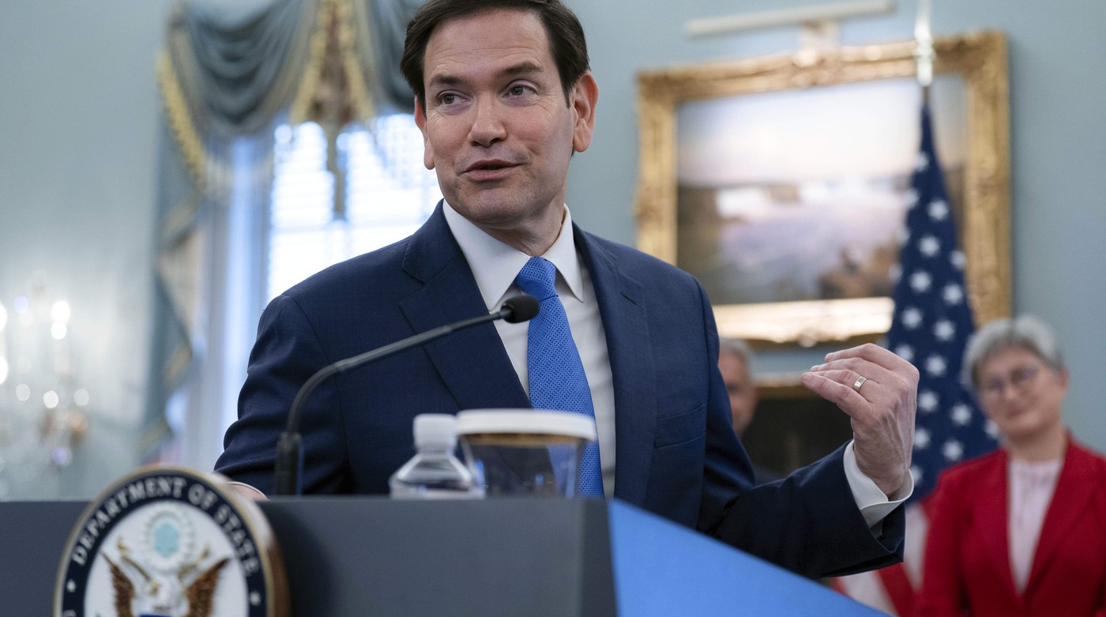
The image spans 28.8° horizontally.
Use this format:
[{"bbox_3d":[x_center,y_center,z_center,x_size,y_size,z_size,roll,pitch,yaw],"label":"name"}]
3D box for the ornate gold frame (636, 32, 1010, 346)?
[{"bbox_3d":[0.742,-0.306,6.026,1.109,0.833,0.100,-3,-8,28],"label":"ornate gold frame"}]

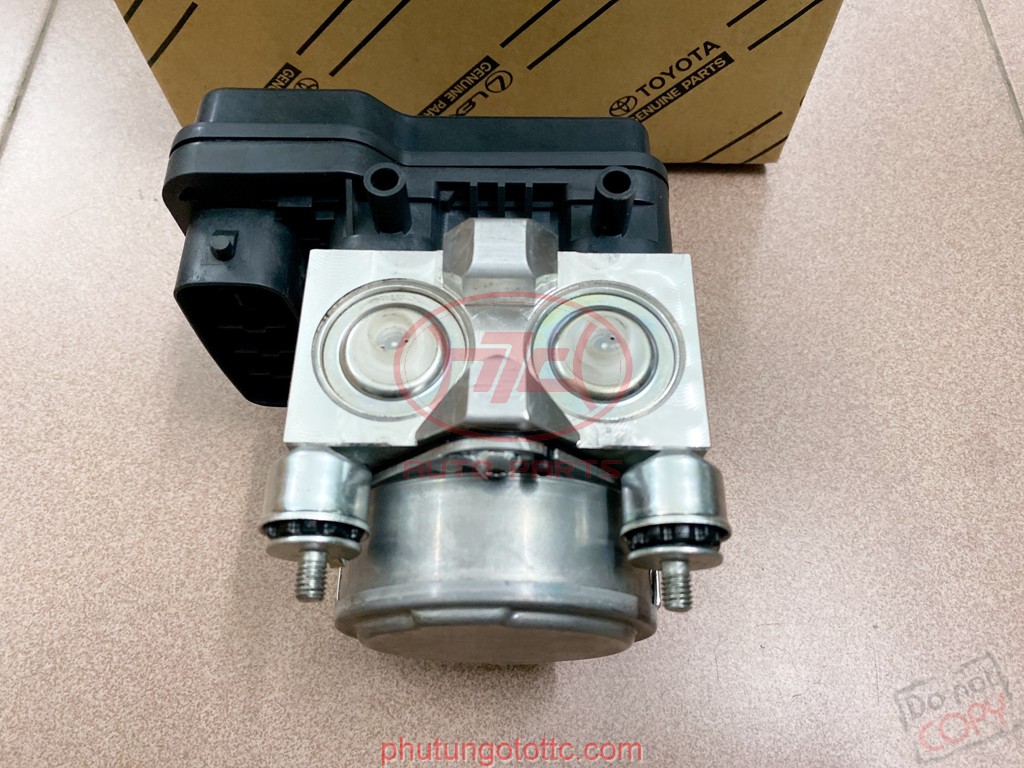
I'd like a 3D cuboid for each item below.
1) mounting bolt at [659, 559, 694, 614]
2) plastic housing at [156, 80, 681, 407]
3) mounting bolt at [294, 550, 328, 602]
[{"bbox_3d":[0.034,0.042,0.160,0.006,0.006,0.010,1,66,0],"label":"mounting bolt"},{"bbox_3d":[-0.022,-0.032,0.212,0.121,0.085,0.050,0,65,1],"label":"plastic housing"},{"bbox_3d":[-0.041,0.040,0.160,0.006,0.006,0.009,1,66,0],"label":"mounting bolt"}]

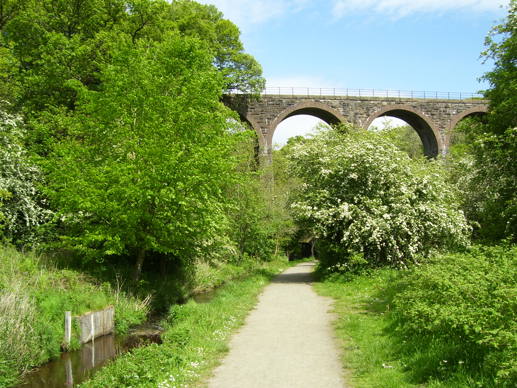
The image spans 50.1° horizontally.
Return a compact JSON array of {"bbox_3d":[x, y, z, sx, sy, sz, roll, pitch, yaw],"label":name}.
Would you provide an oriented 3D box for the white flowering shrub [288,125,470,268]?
[{"bbox_3d":[4.379,0.109,20.000,6.500,5.200,5.800,0,-3,0],"label":"white flowering shrub"}]

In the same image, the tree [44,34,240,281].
[{"bbox_3d":[-3.610,-1.136,17.200,6.000,7.600,5.400,0,-3,0],"label":"tree"}]

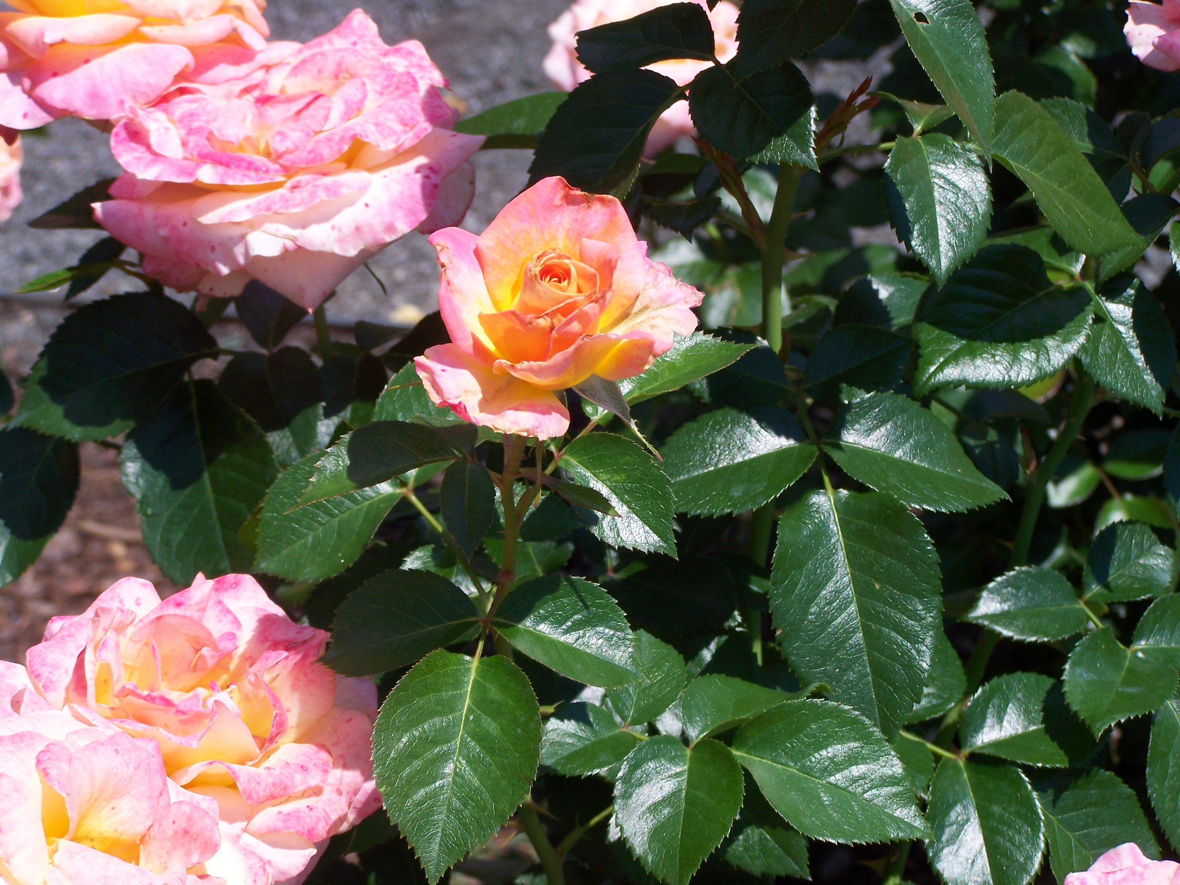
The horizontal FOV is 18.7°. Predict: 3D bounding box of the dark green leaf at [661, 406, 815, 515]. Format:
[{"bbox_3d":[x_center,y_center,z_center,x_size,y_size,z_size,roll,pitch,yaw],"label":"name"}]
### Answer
[{"bbox_3d":[0.050,0.006,1.221,0.054,0.012,0.044,-14,58,1],"label":"dark green leaf"}]

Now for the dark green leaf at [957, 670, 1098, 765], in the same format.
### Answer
[{"bbox_3d":[0.153,0.099,1.262,0.052,0.010,0.039,-17,66,-14],"label":"dark green leaf"}]

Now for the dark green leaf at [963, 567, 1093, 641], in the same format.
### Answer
[{"bbox_3d":[0.132,0.048,1.080,0.037,0.009,0.025,-5,60,0],"label":"dark green leaf"}]

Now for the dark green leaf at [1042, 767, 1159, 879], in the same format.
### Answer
[{"bbox_3d":[0.183,0.142,1.281,0.053,0.010,0.044,39,68,11],"label":"dark green leaf"}]

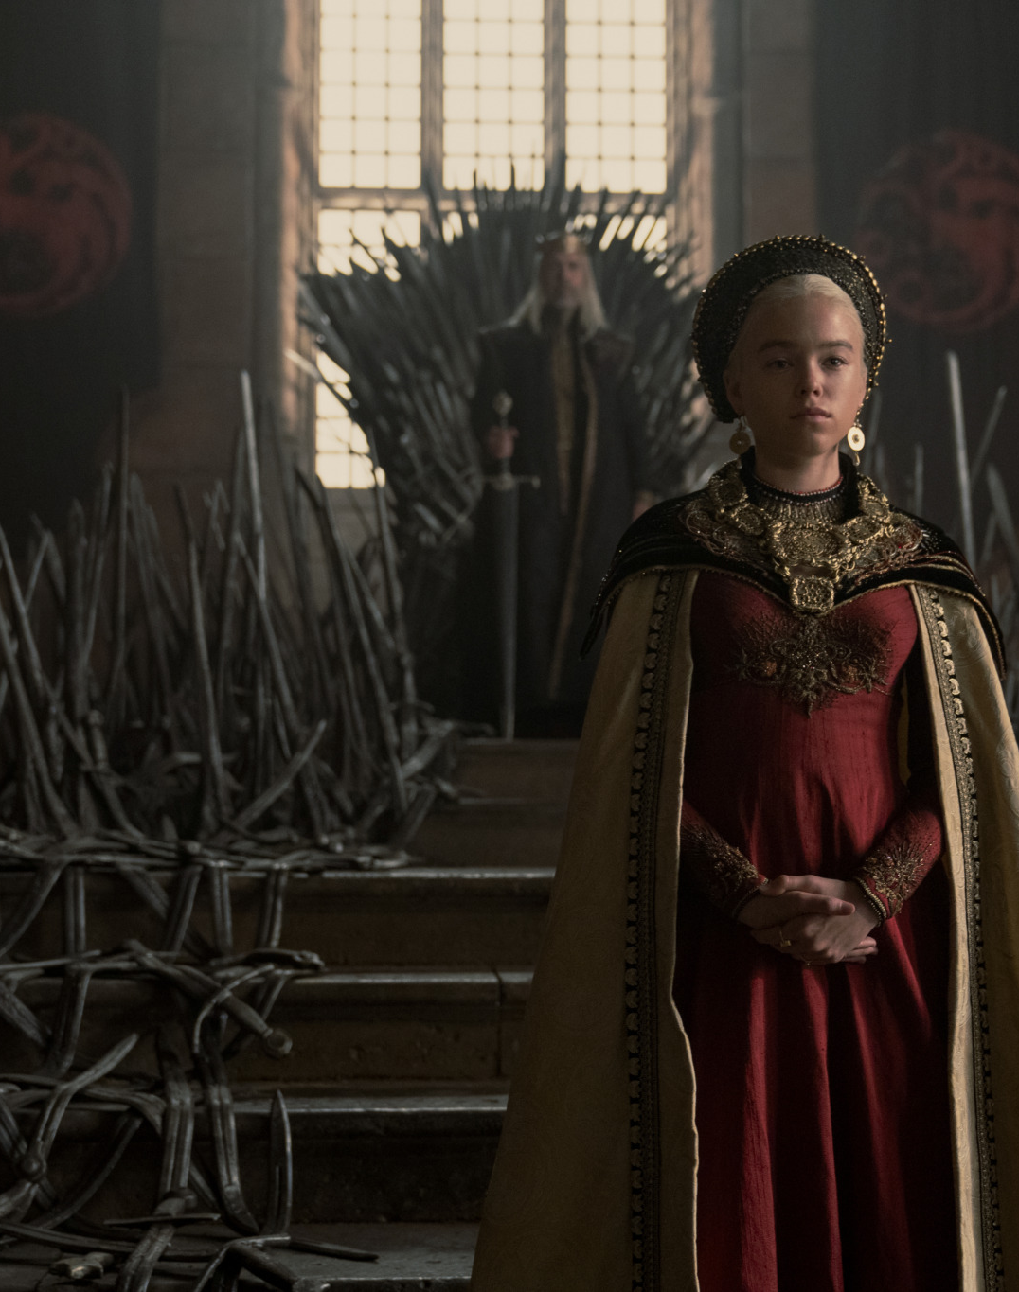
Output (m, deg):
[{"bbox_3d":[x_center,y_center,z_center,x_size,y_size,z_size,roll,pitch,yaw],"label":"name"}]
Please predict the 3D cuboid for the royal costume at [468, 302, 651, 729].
[{"bbox_3d":[0.175,-0.439,7.148,0.640,1.530,0.430,0,-4,-4],"label":"royal costume"}]

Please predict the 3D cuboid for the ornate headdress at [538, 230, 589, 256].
[{"bbox_3d":[0.190,-1.416,7.216,0.185,0.085,0.205,1,-4,-8],"label":"ornate headdress"}]

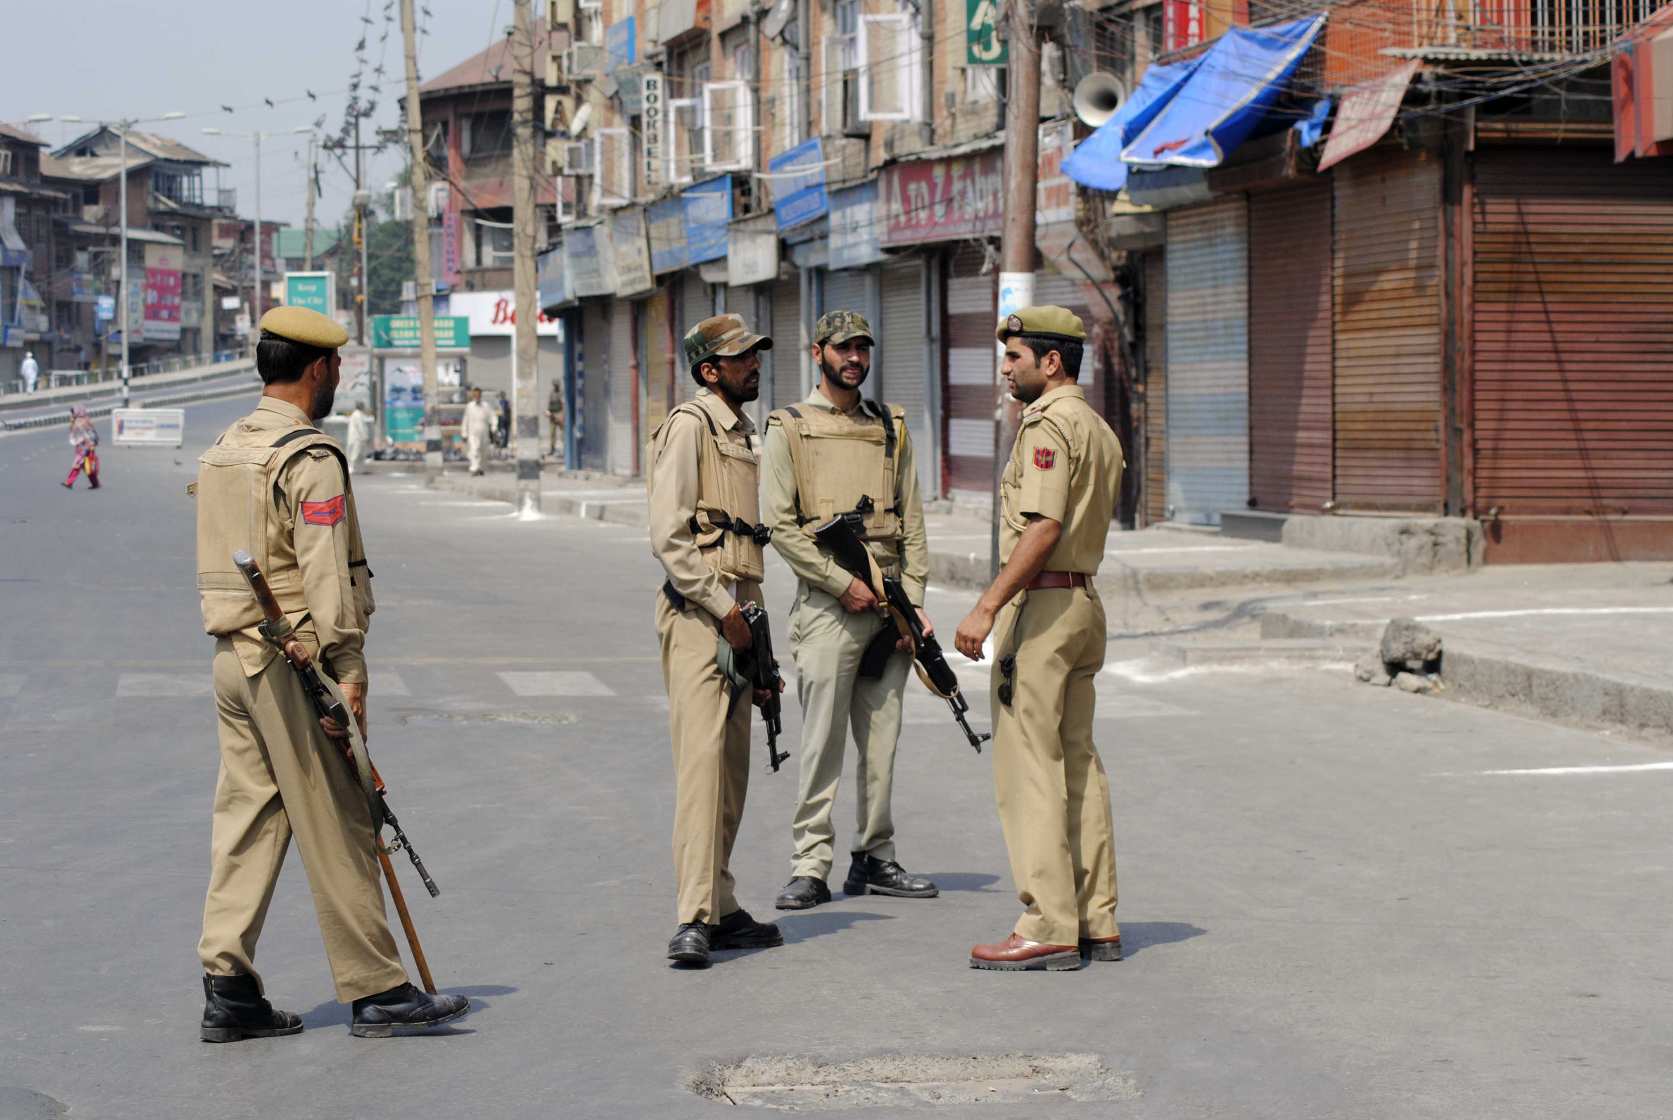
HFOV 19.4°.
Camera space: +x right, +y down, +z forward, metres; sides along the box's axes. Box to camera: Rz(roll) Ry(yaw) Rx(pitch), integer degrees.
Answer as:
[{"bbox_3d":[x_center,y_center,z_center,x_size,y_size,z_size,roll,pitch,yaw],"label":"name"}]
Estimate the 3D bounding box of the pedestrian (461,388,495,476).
[{"bbox_3d":[-6.988,-2.497,95.500,0.600,1.700,0.420,0,2,6],"label":"pedestrian"}]

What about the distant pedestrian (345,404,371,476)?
[{"bbox_3d":[-10.576,-2.665,108.000,0.520,1.600,0.480,0,2,0],"label":"distant pedestrian"}]

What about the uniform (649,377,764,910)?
[{"bbox_3d":[-0.358,0.267,13.450,0.340,1.470,0.480,1,2,23],"label":"uniform"}]

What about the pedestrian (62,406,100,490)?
[{"bbox_3d":[-14.305,-2.134,92.500,0.700,1.570,0.500,0,2,-6],"label":"pedestrian"}]

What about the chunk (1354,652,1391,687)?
[{"bbox_3d":[2.851,0.568,25.898,0.210,0.180,0.200,0,2,11],"label":"chunk"}]

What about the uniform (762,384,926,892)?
[{"bbox_3d":[0.026,0.221,14.785,0.520,1.490,0.360,-1,2,-18],"label":"uniform"}]

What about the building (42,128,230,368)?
[{"bbox_3d":[-30.144,-13.143,210.000,5.800,11.200,7.500,1,2,22],"label":"building"}]

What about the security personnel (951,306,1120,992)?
[{"bbox_3d":[0.553,0.210,13.300,0.440,1.790,0.500,1,2,22],"label":"security personnel"}]

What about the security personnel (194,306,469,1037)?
[{"bbox_3d":[-1.219,0.265,11.701,0.620,1.730,0.540,-2,2,-38],"label":"security personnel"}]

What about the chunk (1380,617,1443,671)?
[{"bbox_3d":[3.320,0.479,28.200,0.350,0.310,0.300,0,2,0],"label":"chunk"}]

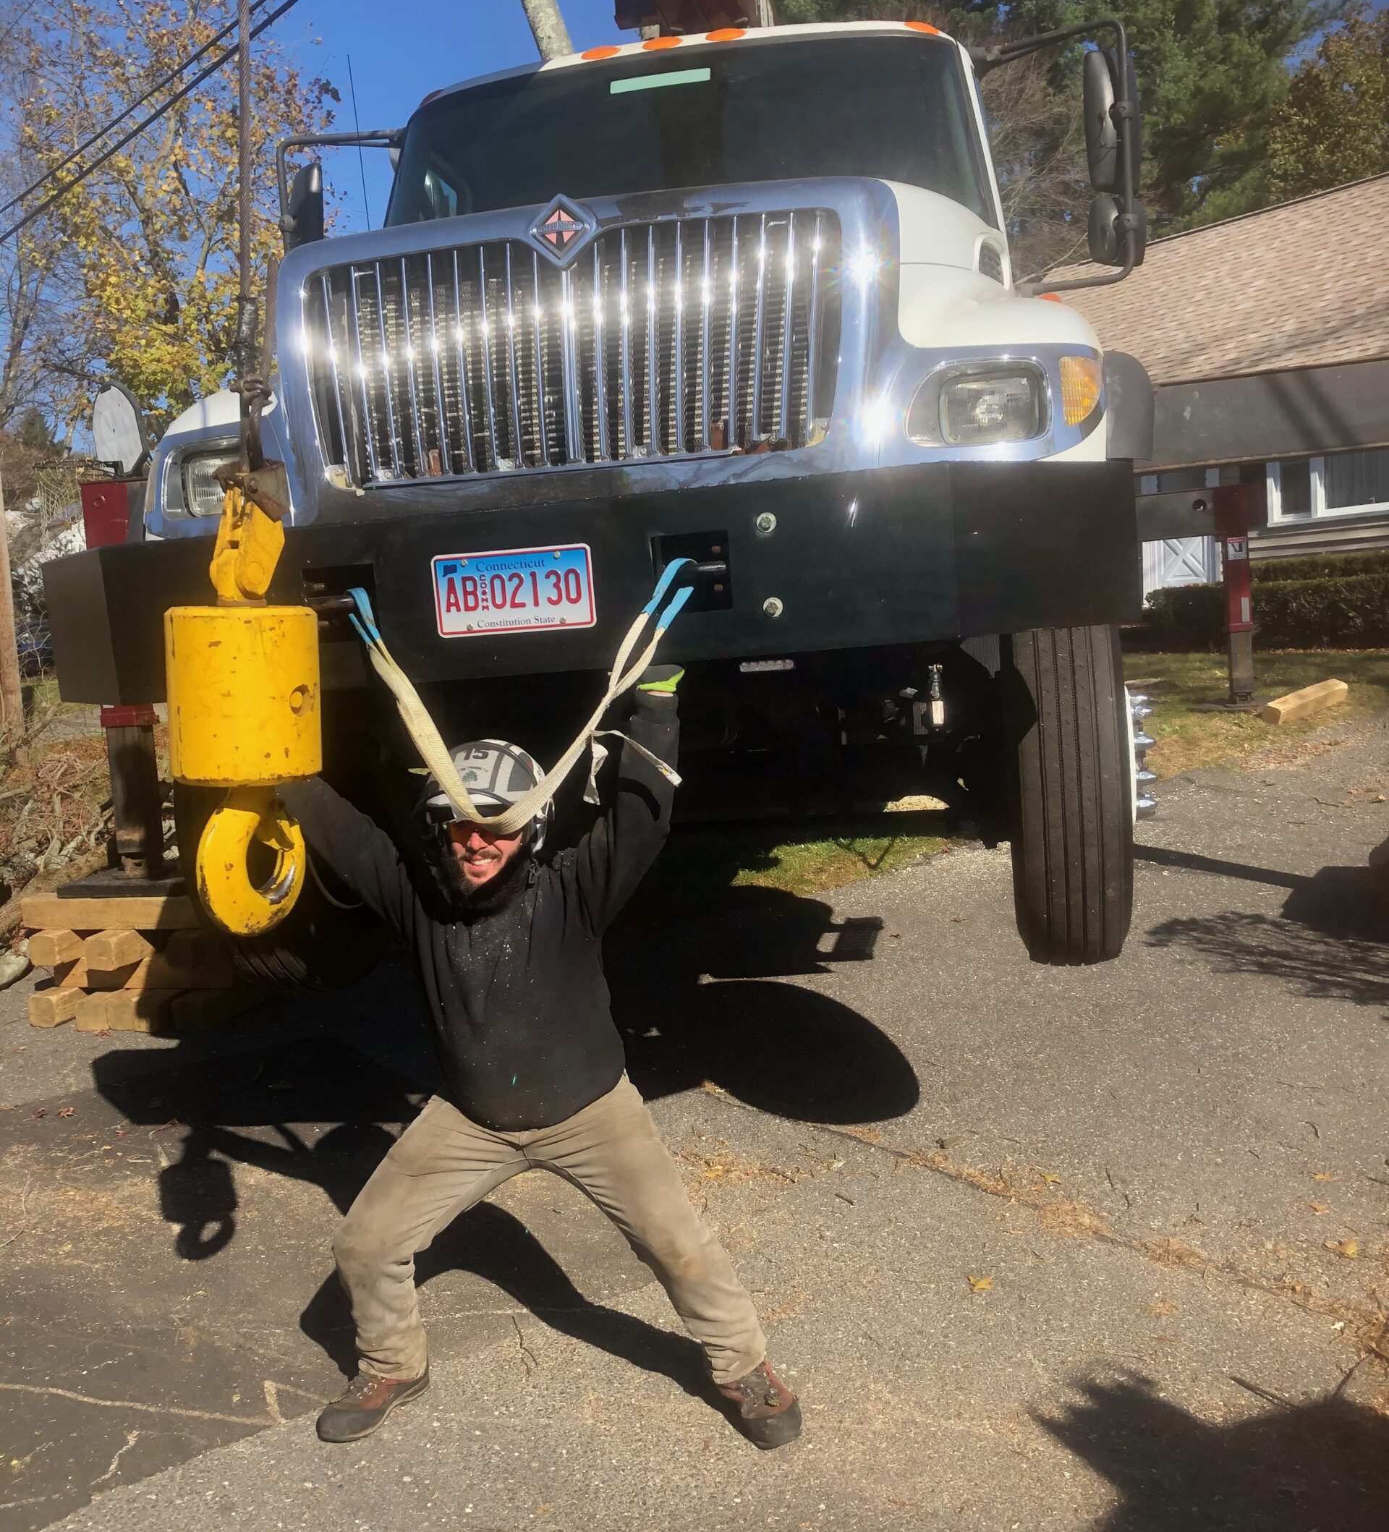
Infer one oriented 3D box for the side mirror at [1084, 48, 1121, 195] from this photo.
[{"bbox_3d":[1.382,-2.123,4.950,0.185,0.450,0.095,-5,4,-14],"label":"side mirror"}]

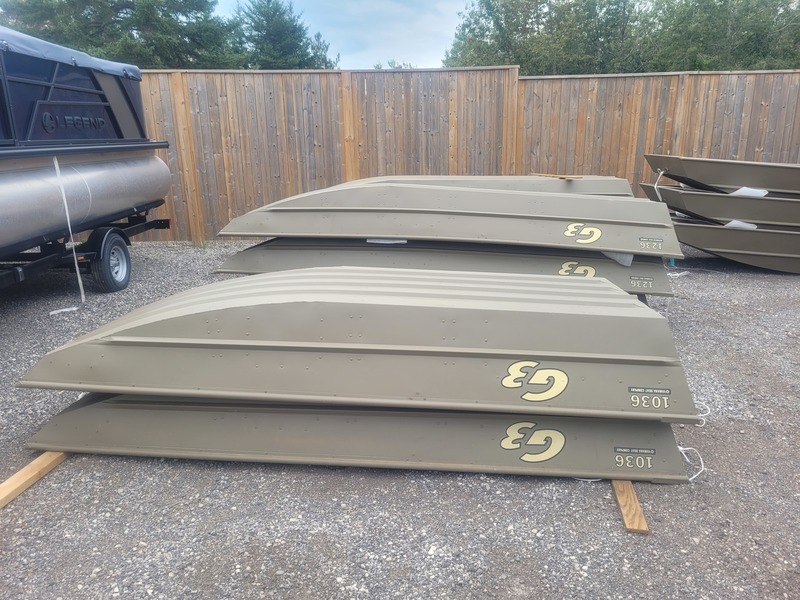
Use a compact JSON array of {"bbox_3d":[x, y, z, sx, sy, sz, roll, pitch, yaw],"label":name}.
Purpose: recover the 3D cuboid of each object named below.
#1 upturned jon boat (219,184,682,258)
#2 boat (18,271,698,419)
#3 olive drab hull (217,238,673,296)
[{"bbox_3d":[0.385,-0.770,5.230,3.650,0.450,1.220,2,15,2],"label":"upturned jon boat"},{"bbox_3d":[-0.195,0.121,3.175,3.040,0.440,1.210,2,14,2],"label":"boat"},{"bbox_3d":[0.301,-0.430,5.227,3.649,0.468,1.221,3,12,4],"label":"olive drab hull"}]

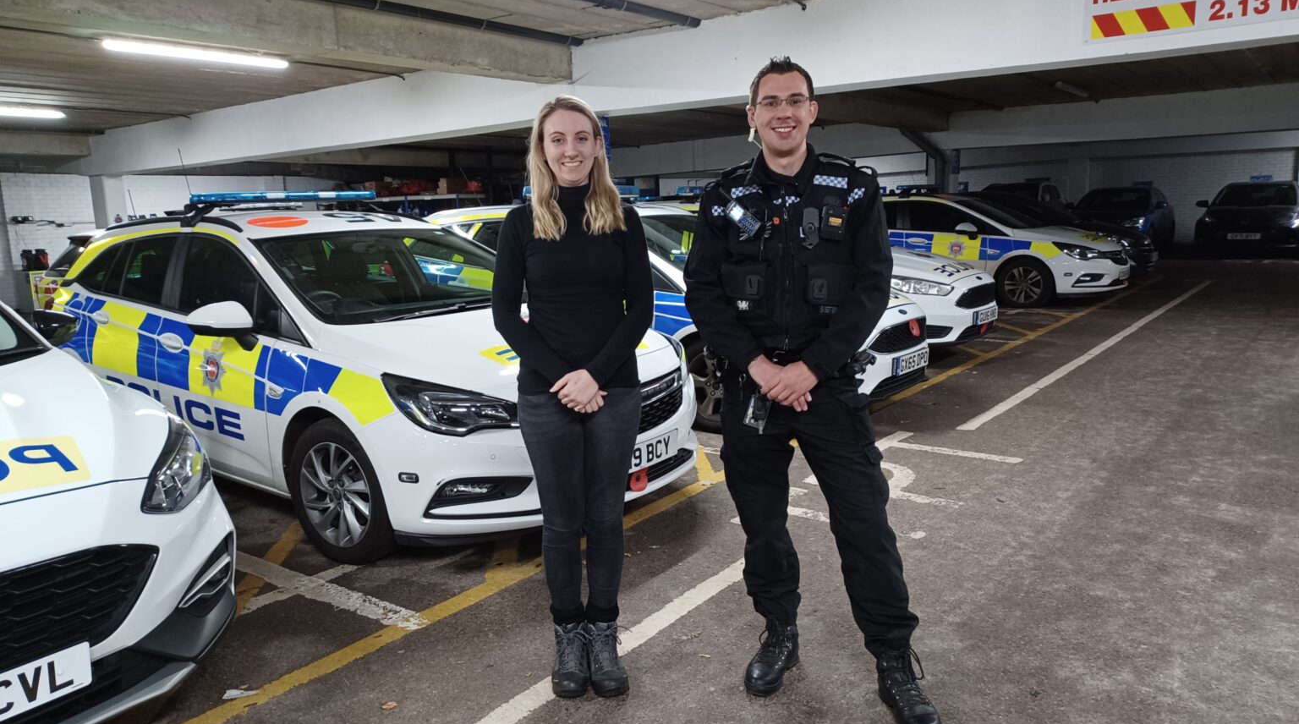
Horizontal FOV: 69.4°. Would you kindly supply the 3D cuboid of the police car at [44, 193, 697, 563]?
[{"bbox_3d":[-1.840,-0.175,5.343,4.700,1.580,1.920,6,12,39],"label":"police car"}]

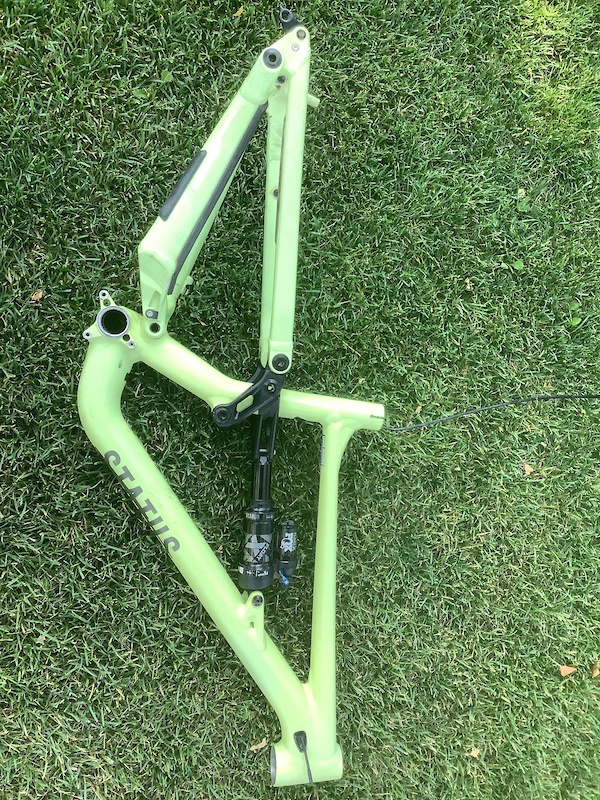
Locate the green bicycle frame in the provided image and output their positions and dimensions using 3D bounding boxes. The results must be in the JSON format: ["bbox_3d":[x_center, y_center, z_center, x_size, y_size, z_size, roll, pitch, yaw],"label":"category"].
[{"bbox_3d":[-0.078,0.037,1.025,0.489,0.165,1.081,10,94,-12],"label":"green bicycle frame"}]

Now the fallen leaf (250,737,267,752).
[{"bbox_3d":[-0.063,0.527,1.095,0.031,0.007,0.012,-34,101,-7],"label":"fallen leaf"}]

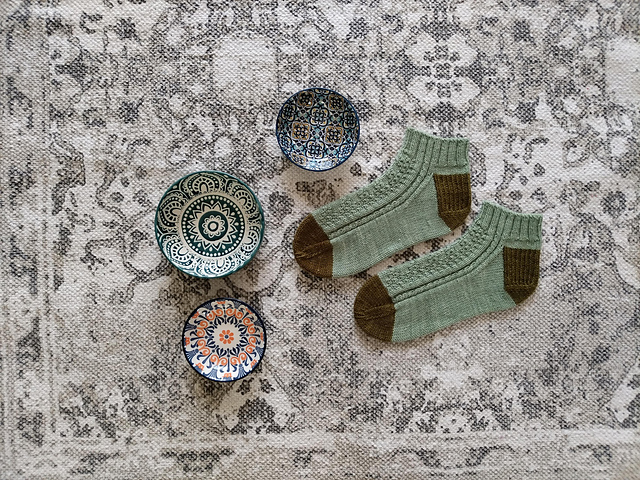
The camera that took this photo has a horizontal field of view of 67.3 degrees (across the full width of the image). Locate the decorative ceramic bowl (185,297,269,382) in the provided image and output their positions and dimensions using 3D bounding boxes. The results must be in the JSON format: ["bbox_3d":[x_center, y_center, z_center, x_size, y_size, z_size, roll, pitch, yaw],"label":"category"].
[{"bbox_3d":[-0.109,0.115,0.564,0.096,0.033,0.096,0,89,-2],"label":"decorative ceramic bowl"}]

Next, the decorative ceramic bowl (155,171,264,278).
[{"bbox_3d":[-0.124,-0.017,0.561,0.121,0.042,0.121,0,89,-2],"label":"decorative ceramic bowl"}]

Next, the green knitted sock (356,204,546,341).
[{"bbox_3d":[0.159,0.039,0.580,0.261,0.018,0.132,-20,90,-2],"label":"green knitted sock"}]

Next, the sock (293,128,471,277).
[{"bbox_3d":[0.078,-0.048,0.579,0.251,0.018,0.137,-24,90,-2],"label":"sock"}]

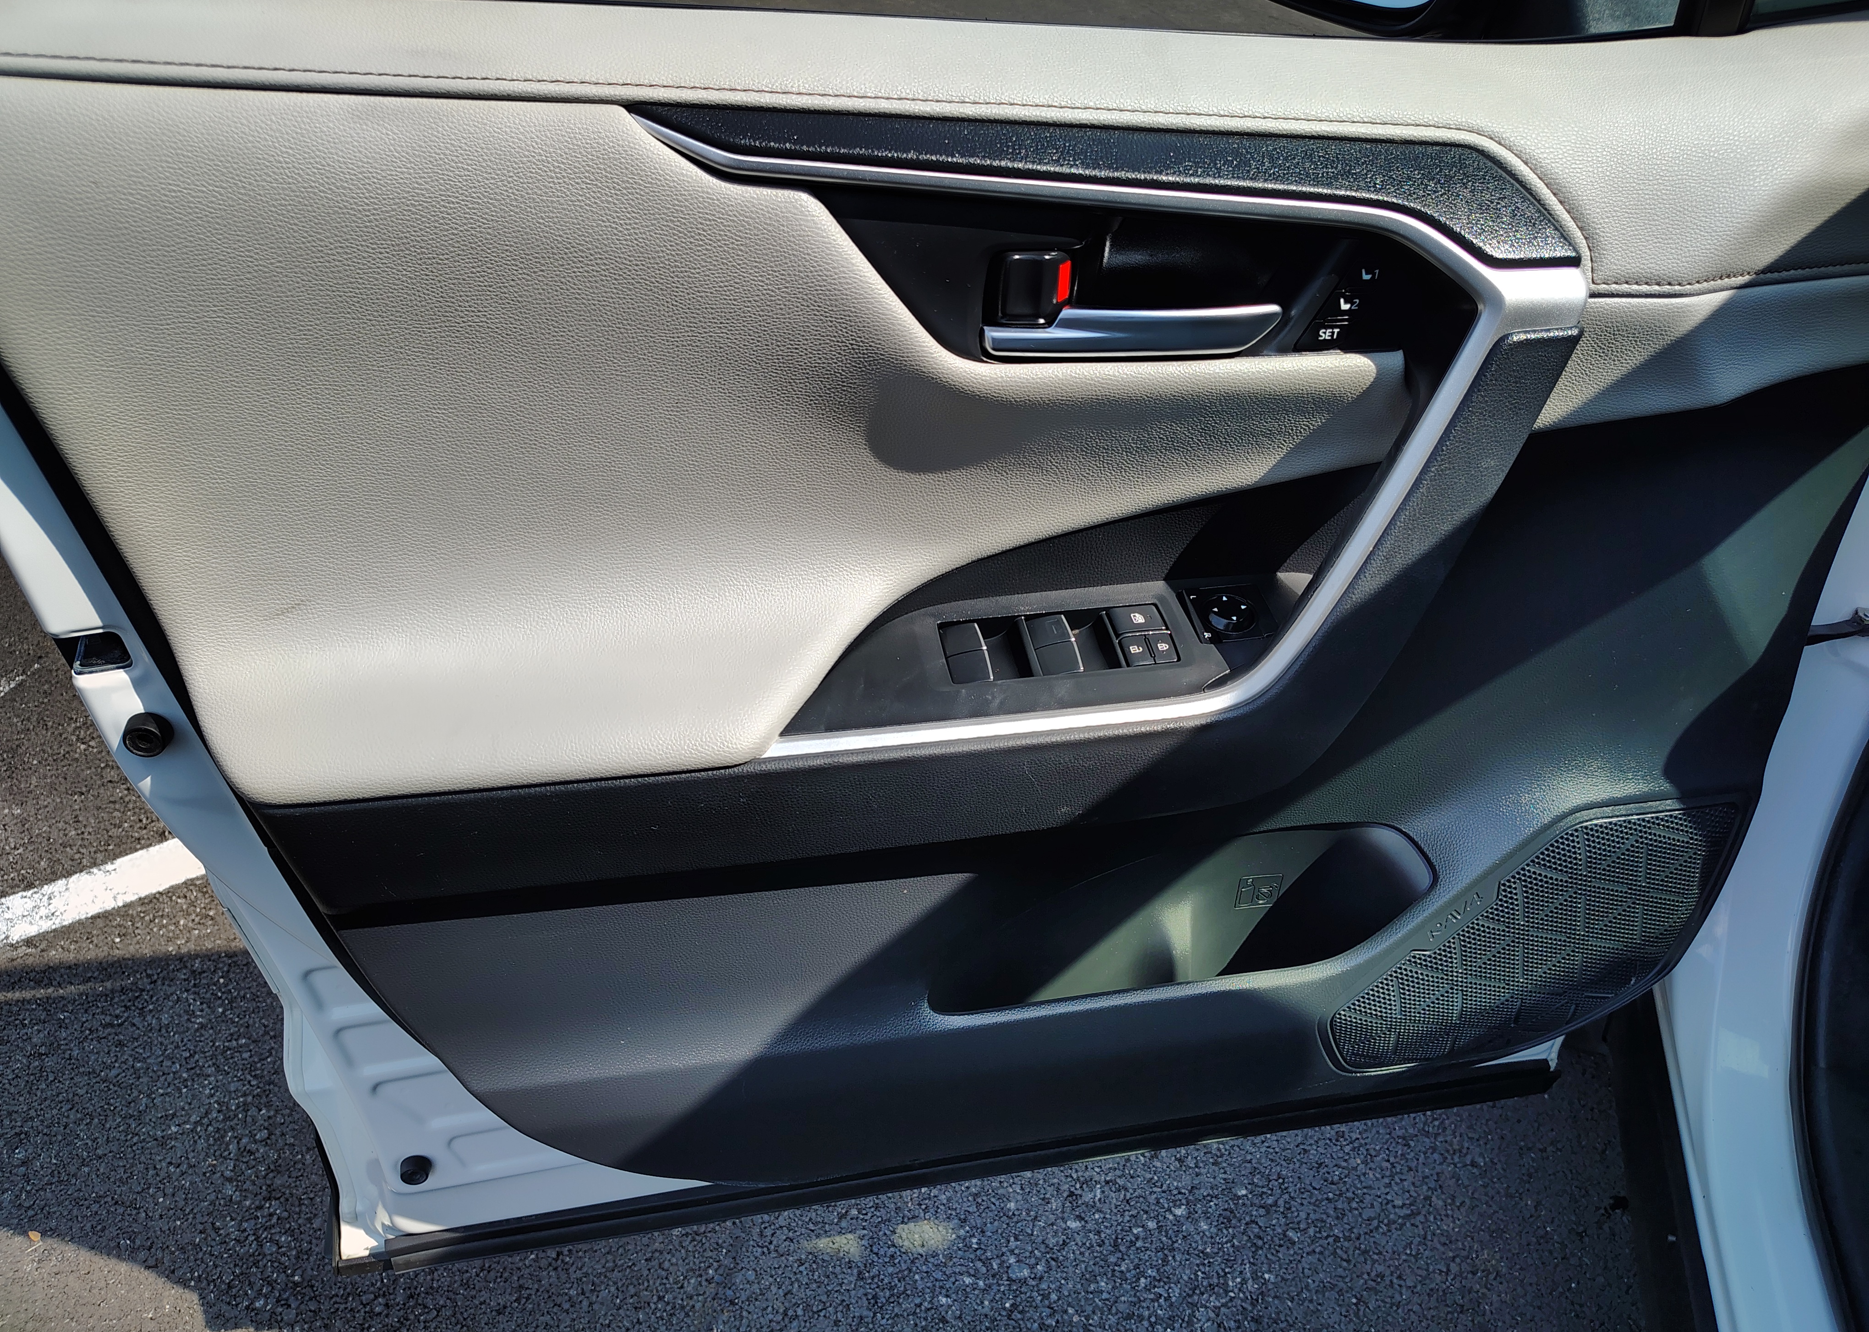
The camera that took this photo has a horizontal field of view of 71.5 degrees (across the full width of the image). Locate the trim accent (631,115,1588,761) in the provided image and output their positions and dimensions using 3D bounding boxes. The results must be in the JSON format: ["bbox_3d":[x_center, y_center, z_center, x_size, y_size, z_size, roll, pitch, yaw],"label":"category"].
[{"bbox_3d":[0.095,-0.097,0.574,0.415,0.284,0.085,-6,41,-6],"label":"trim accent"}]

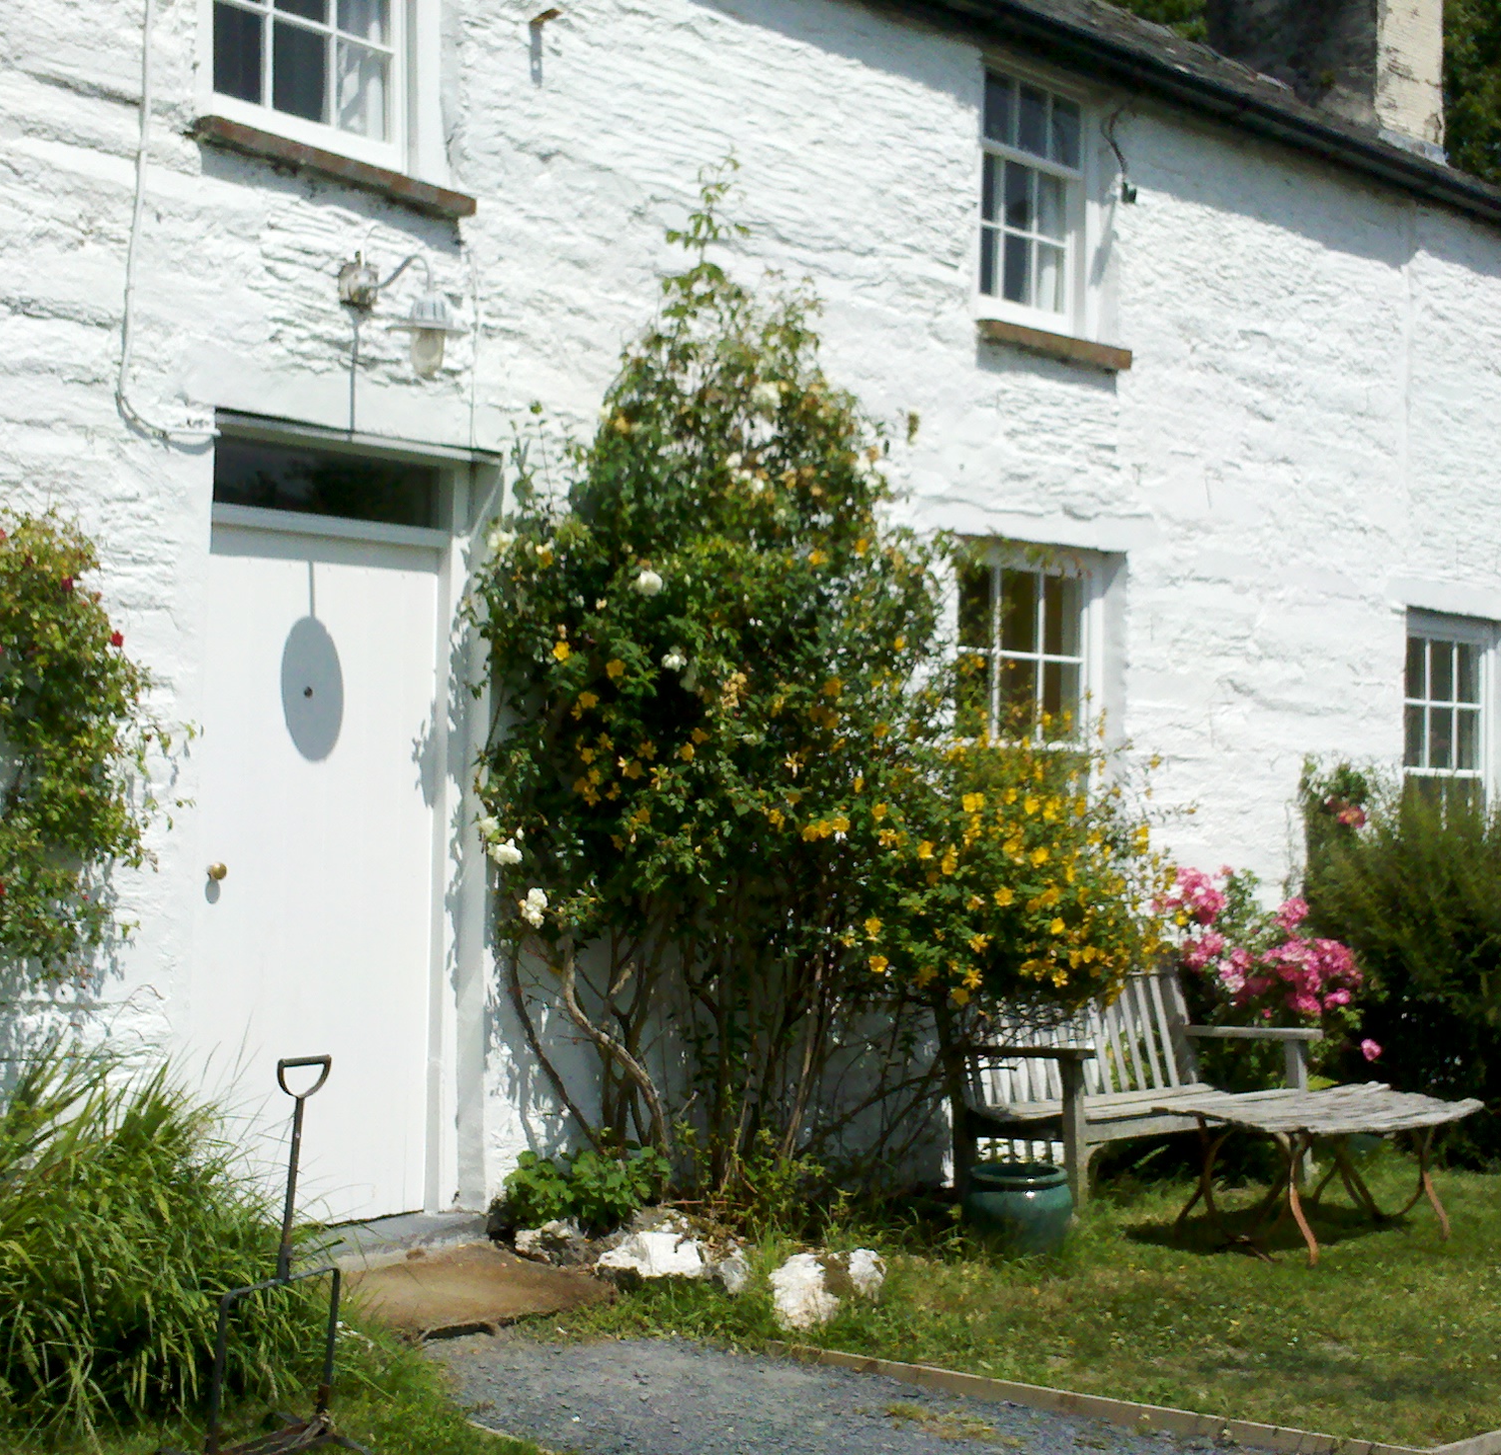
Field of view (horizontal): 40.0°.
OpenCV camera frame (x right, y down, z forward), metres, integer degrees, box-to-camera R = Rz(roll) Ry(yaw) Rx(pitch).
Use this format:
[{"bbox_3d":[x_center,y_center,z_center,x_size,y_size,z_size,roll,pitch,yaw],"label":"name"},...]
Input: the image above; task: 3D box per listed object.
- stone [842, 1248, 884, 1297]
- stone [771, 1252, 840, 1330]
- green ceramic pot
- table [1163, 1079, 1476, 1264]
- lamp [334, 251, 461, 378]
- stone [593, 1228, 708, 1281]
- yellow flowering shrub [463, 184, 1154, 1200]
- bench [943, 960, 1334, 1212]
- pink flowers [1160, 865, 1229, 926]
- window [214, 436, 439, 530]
[{"bbox_3d":[0.327,1.573,5.971,0.120,0.130,0.110,1,-1,4],"label":"stone"},{"bbox_3d":[0.149,1.530,5.624,0.185,0.190,0.150,1,-1,2],"label":"stone"},{"bbox_3d":[0.891,1.583,6.842,0.360,0.265,0.360,2,-1,0],"label":"green ceramic pot"},{"bbox_3d":[2.066,1.567,7.304,1.180,0.440,0.600,3,-2,-42],"label":"table"},{"bbox_3d":[-1.019,-1.179,5.895,0.210,0.350,0.400,3,-2,-42],"label":"lamp"},{"bbox_3d":[-0.293,1.537,6.068,0.310,0.135,0.190,2,-1,-2],"label":"stone"},{"bbox_3d":[0.358,-0.061,6.863,2.750,3.300,0.950,3,-2,-42],"label":"yellow flowering shrub"},{"bbox_3d":[1.500,1.335,7.840,1.380,0.900,0.640,3,-2,-38],"label":"bench"},{"bbox_3d":[1.803,0.685,8.400,0.280,0.250,0.220,1,-2,12],"label":"pink flowers"},{"bbox_3d":[-1.259,-0.728,6.163,0.780,0.200,0.060,3,-2,-42],"label":"window"}]

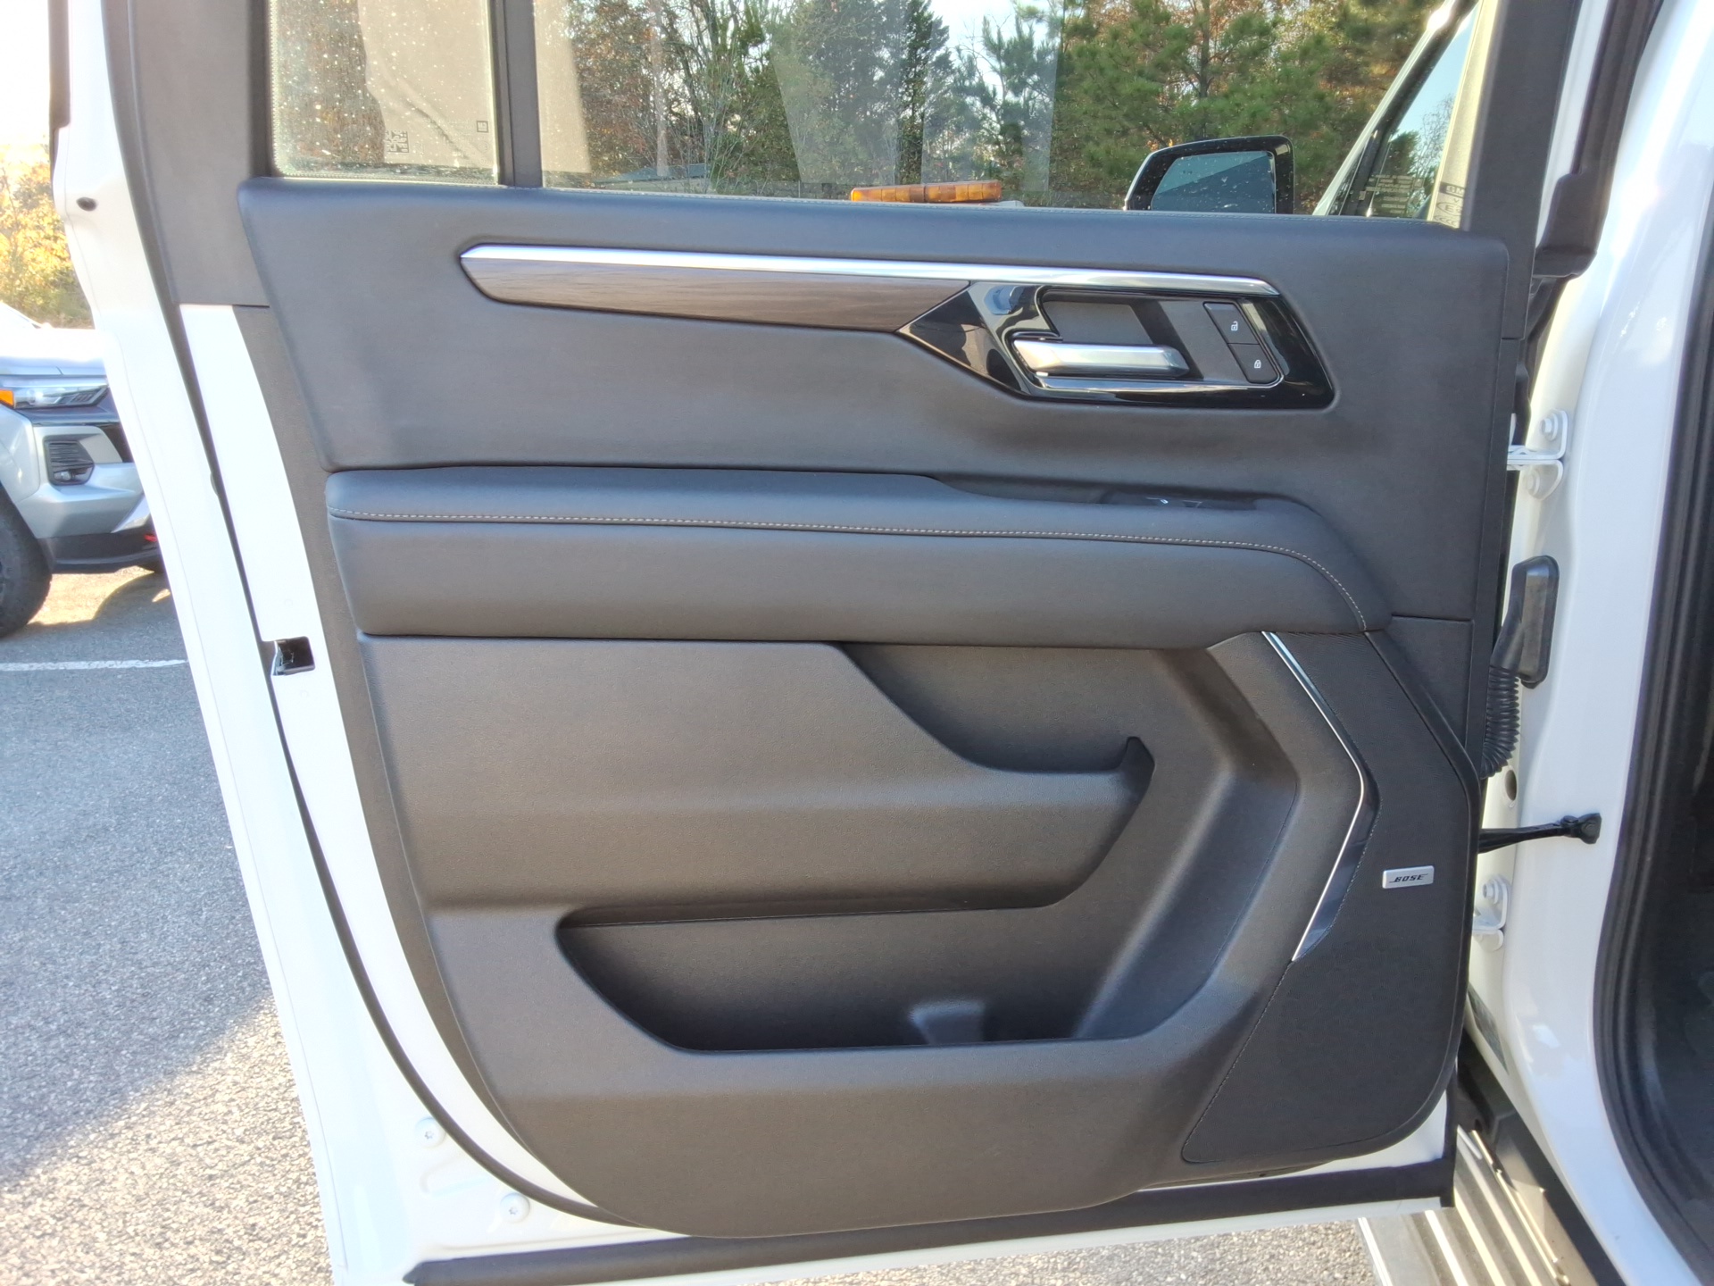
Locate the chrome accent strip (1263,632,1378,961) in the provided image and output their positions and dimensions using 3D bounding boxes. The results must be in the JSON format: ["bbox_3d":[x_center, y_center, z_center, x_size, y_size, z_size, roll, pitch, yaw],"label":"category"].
[{"bbox_3d":[0.364,0.124,1.100,0.114,0.280,0.035,-2,14,-9],"label":"chrome accent strip"}]

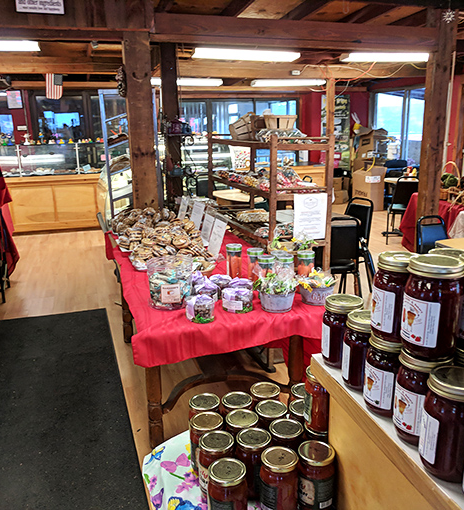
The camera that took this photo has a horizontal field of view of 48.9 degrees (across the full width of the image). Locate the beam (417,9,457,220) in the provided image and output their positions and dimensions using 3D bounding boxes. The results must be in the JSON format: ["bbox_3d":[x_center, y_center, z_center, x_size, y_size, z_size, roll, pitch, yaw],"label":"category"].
[{"bbox_3d":[1.976,-1.027,5.014,0.155,2.491,0.155,-5,16,-17],"label":"beam"}]

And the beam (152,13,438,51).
[{"bbox_3d":[0.750,-2.277,5.243,3.180,0.240,0.150,-6,16,-17],"label":"beam"}]

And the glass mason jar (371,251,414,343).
[{"bbox_3d":[0.255,0.063,0.772,0.079,0.128,0.079,-3,15,-12],"label":"glass mason jar"}]

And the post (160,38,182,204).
[{"bbox_3d":[-0.687,-1.215,5.888,0.180,2.440,0.180,-5,16,-17],"label":"post"}]

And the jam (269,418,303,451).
[{"bbox_3d":[0.120,0.441,1.130,0.078,0.130,0.078,-1,16,0],"label":"jam"}]

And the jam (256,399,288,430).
[{"bbox_3d":[0.091,0.411,1.170,0.078,0.130,0.078,0,16,4],"label":"jam"}]

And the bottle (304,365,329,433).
[{"bbox_3d":[0.190,0.302,1.067,0.078,0.130,0.078,-1,16,0],"label":"bottle"}]

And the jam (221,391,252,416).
[{"bbox_3d":[0.014,0.411,1.240,0.078,0.130,0.078,-8,17,-26],"label":"jam"}]

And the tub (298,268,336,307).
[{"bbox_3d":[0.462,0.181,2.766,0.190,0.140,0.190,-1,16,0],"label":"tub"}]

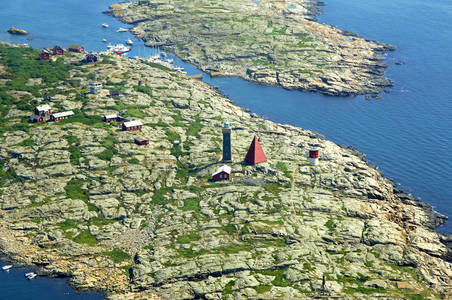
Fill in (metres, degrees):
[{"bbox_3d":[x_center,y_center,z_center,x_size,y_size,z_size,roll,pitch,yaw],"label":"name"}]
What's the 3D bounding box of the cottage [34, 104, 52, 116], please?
[{"bbox_3d":[-138.700,-30.610,1205.840,10.500,6.800,8.200,-7,19,-23],"label":"cottage"}]

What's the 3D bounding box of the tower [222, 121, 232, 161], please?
[{"bbox_3d":[0.660,-6.030,1053.260,6.300,29.000,6.300,-1,17,-3],"label":"tower"}]

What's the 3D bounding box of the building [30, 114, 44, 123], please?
[{"bbox_3d":[-140.650,-23.650,1187.500,8.000,4.200,4.800,14,22,38],"label":"building"}]

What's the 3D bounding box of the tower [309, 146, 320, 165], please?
[{"bbox_3d":[60.660,3.840,1089.890,6.800,12.200,6.800,-1,17,0],"label":"tower"}]

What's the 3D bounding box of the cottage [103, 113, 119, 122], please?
[{"bbox_3d":[-85.270,-24.170,1185.100,10.300,4.600,6.300,-7,18,-21],"label":"cottage"}]

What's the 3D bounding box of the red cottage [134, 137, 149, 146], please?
[{"bbox_3d":[-59.920,-6.750,1132.580,6.000,4.000,7.500,-11,20,-31],"label":"red cottage"}]

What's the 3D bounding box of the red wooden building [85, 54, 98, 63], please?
[{"bbox_3d":[-118.300,-82.240,1413.650,9.300,7.000,9.000,1,17,7],"label":"red wooden building"}]

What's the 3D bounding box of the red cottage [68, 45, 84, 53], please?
[{"bbox_3d":[-137.500,-93.480,1464.310,8.000,5.200,11.000,-15,22,-38],"label":"red cottage"}]

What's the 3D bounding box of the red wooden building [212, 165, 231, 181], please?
[{"bbox_3d":[-2.570,15.550,1059.700,11.500,6.200,11.800,1,17,6],"label":"red wooden building"}]

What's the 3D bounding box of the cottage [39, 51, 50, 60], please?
[{"bbox_3d":[-162.340,-85.350,1429.100,7.800,7.000,8.000,-2,17,-6],"label":"cottage"}]

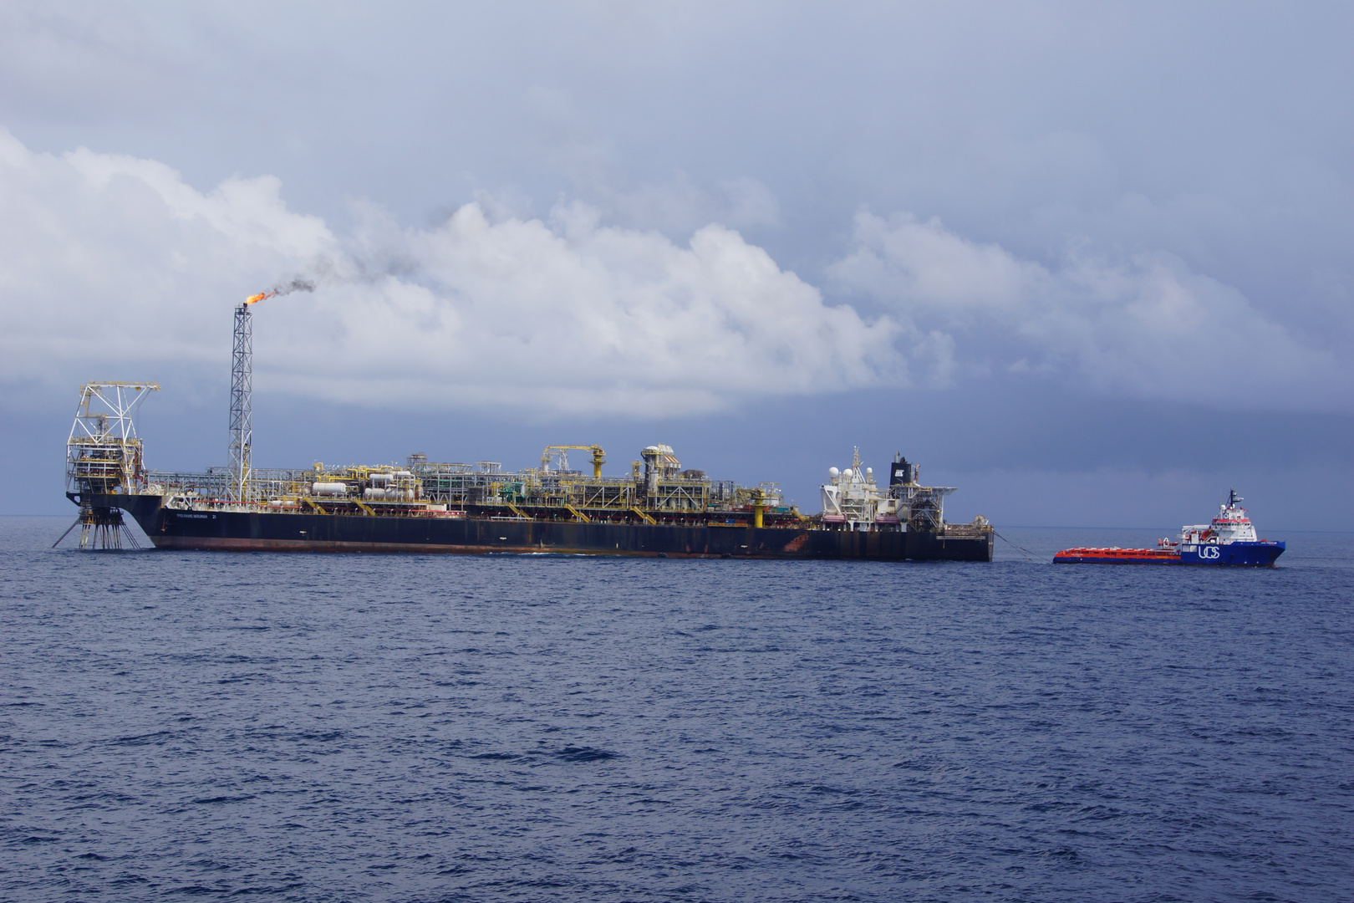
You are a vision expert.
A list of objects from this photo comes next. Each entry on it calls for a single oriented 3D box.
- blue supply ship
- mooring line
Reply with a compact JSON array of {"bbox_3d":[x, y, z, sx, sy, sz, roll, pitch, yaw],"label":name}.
[{"bbox_3d":[168.551,26.635,860.521,77.000,27.000,17.500,0,-2,18],"label":"blue supply ship"},{"bbox_3d":[120.600,33.500,898.000,15.500,11.500,3.000,0,-2,9],"label":"mooring line"}]

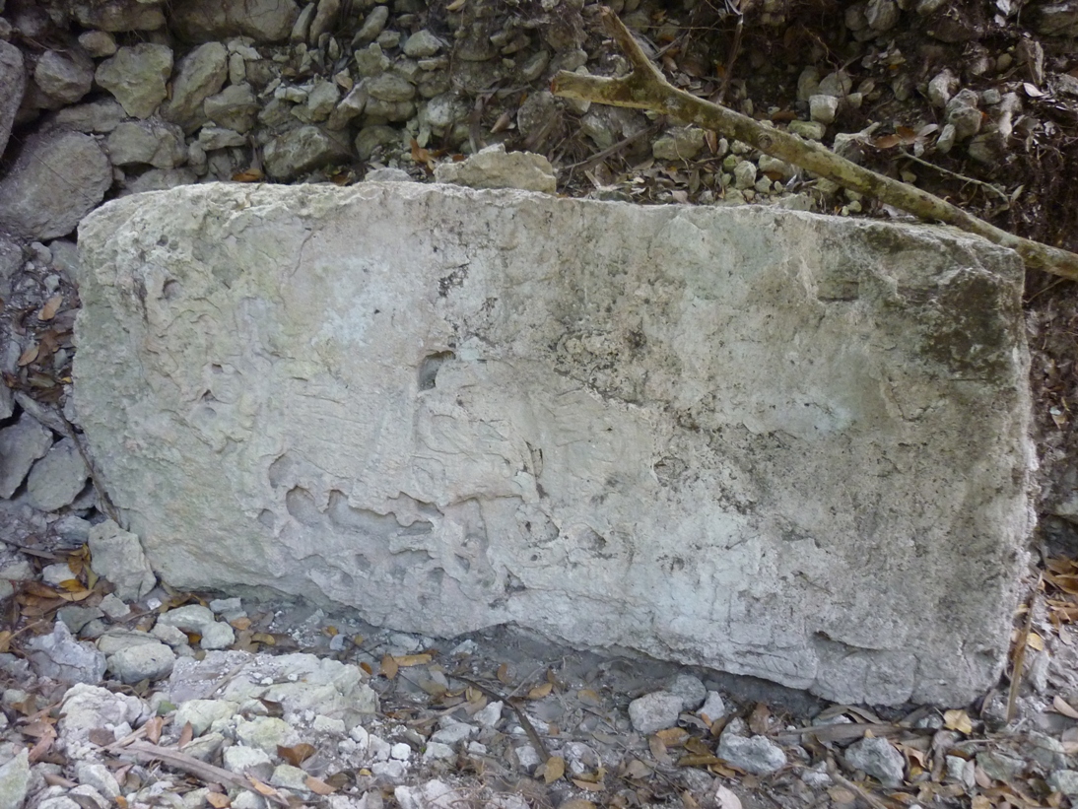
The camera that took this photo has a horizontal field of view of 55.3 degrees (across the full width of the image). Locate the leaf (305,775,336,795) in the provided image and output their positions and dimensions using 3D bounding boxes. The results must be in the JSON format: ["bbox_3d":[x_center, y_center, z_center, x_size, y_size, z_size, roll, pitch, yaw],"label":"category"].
[{"bbox_3d":[-0.397,0.693,1.870,0.066,0.012,0.023,20,44,13],"label":"leaf"}]

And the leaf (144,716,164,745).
[{"bbox_3d":[-0.638,0.545,1.719,0.027,0.022,0.056,-6,31,-14],"label":"leaf"}]

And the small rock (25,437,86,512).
[{"bbox_3d":[-1.103,0.160,2.350,0.135,0.140,0.110,-13,31,-25],"label":"small rock"}]

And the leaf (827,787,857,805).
[{"bbox_3d":[0.531,0.683,1.795,0.050,0.009,0.032,3,31,4],"label":"leaf"}]

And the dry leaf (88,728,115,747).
[{"bbox_3d":[-0.807,0.616,1.900,0.052,0.012,0.029,16,43,2],"label":"dry leaf"}]

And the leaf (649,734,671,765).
[{"bbox_3d":[0.214,0.604,1.798,0.030,0.014,0.063,-8,31,-17],"label":"leaf"}]

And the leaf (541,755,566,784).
[{"bbox_3d":[0.026,0.655,1.843,0.033,0.009,0.058,22,54,17],"label":"leaf"}]

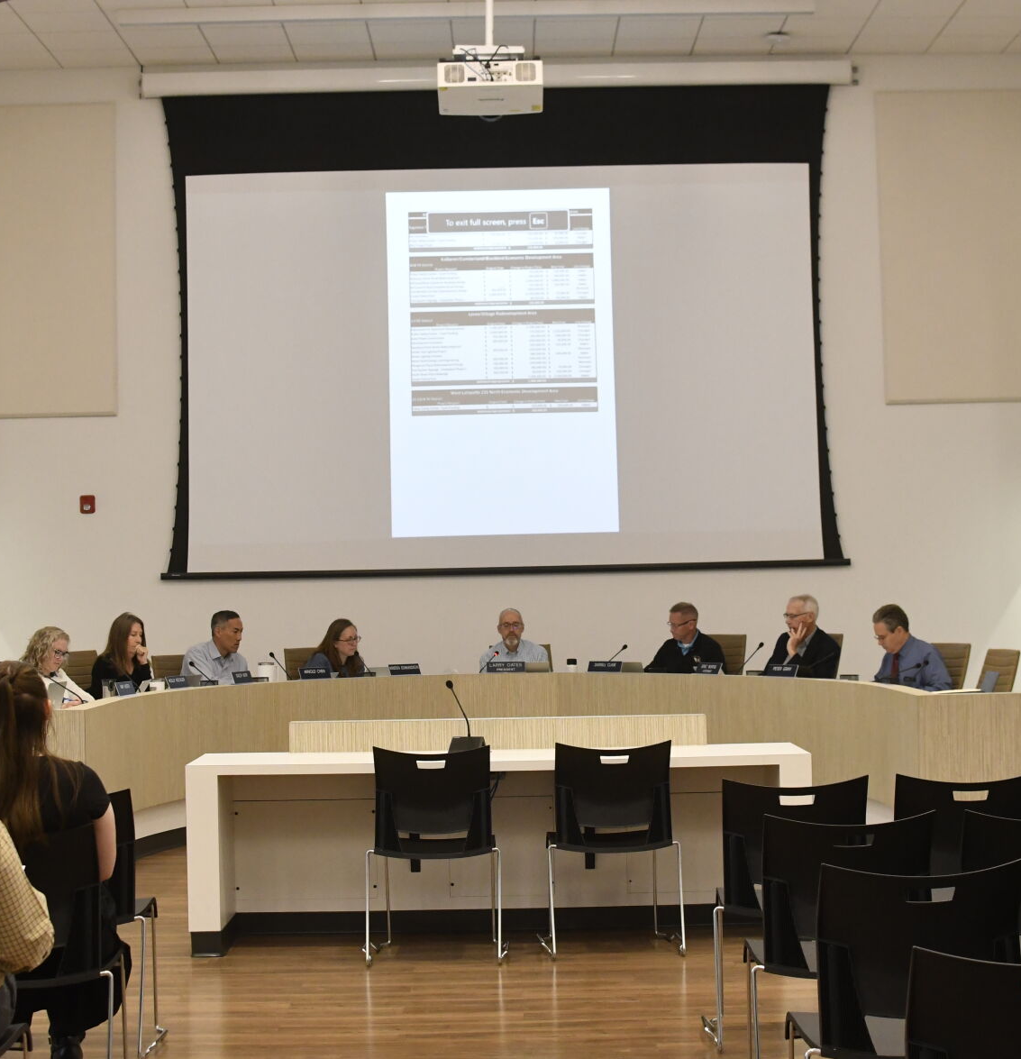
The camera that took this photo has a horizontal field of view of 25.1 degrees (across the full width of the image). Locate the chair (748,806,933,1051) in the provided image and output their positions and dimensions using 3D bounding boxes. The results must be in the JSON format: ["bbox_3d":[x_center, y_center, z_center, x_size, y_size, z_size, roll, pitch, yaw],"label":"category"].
[{"bbox_3d":[0.910,1.183,6.289,0.520,0.845,0.560,-1,-2,0],"label":"chair"}]

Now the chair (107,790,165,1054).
[{"bbox_3d":[-1.412,1.261,7.494,0.520,0.845,0.560,-1,-2,5],"label":"chair"}]

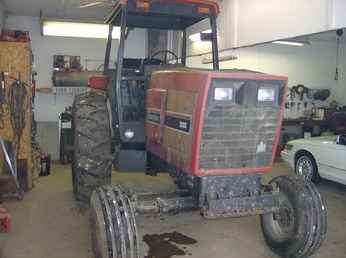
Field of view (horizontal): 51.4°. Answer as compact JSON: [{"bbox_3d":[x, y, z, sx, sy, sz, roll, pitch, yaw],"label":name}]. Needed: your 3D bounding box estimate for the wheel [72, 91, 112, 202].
[{"bbox_3d":[-1.287,0.274,5.572,0.480,1.700,1.700,-1,3,-18],"label":"wheel"}]

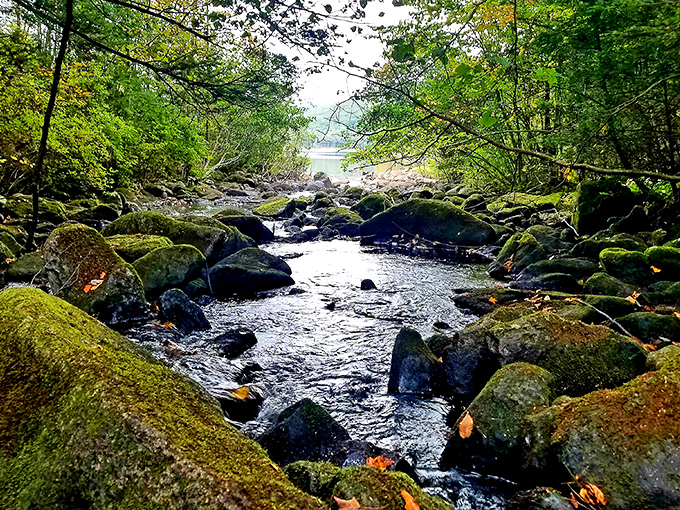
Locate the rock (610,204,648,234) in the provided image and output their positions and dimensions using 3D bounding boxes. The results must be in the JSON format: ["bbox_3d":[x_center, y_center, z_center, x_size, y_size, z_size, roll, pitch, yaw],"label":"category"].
[{"bbox_3d":[3.248,-0.378,5.747,0.395,0.372,0.316,7,14,29],"label":"rock"}]

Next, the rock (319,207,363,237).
[{"bbox_3d":[0.015,-0.482,7.543,0.662,0.456,0.529,0,12,0],"label":"rock"}]

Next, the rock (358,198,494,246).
[{"bbox_3d":[1.097,-0.412,6.404,1.667,0.560,1.034,2,12,10],"label":"rock"}]

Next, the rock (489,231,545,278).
[{"bbox_3d":[1.786,0.001,5.112,0.569,0.429,0.512,4,13,19],"label":"rock"}]

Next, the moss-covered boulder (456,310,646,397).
[{"bbox_3d":[1.178,0.552,2.929,1.006,0.350,0.654,5,13,23],"label":"moss-covered boulder"}]

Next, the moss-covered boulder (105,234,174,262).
[{"bbox_3d":[-2.038,0.010,5.172,0.699,0.409,0.594,0,12,0],"label":"moss-covered boulder"}]

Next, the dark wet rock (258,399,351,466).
[{"bbox_3d":[-0.157,0.759,2.155,0.415,0.250,0.311,-1,12,-4],"label":"dark wet rock"}]

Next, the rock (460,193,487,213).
[{"bbox_3d":[2.412,-0.920,9.203,0.451,0.369,0.406,0,12,0],"label":"rock"}]

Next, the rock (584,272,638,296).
[{"bbox_3d":[2.409,0.265,4.543,0.444,0.190,0.333,0,12,0],"label":"rock"}]

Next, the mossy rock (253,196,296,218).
[{"bbox_3d":[-1.191,-0.859,9.313,0.786,0.364,0.590,0,12,0],"label":"mossy rock"}]

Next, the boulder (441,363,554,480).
[{"bbox_3d":[0.692,0.697,2.223,0.485,0.380,0.485,4,13,20],"label":"boulder"}]

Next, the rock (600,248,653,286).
[{"bbox_3d":[2.454,0.105,4.367,0.396,0.339,0.317,7,14,29],"label":"rock"}]

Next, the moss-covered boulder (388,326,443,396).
[{"bbox_3d":[0.408,0.574,2.729,0.292,0.365,0.292,2,12,9],"label":"moss-covered boulder"}]

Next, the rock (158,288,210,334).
[{"bbox_3d":[-1.133,0.410,3.762,0.355,0.308,0.284,-4,13,-20],"label":"rock"}]

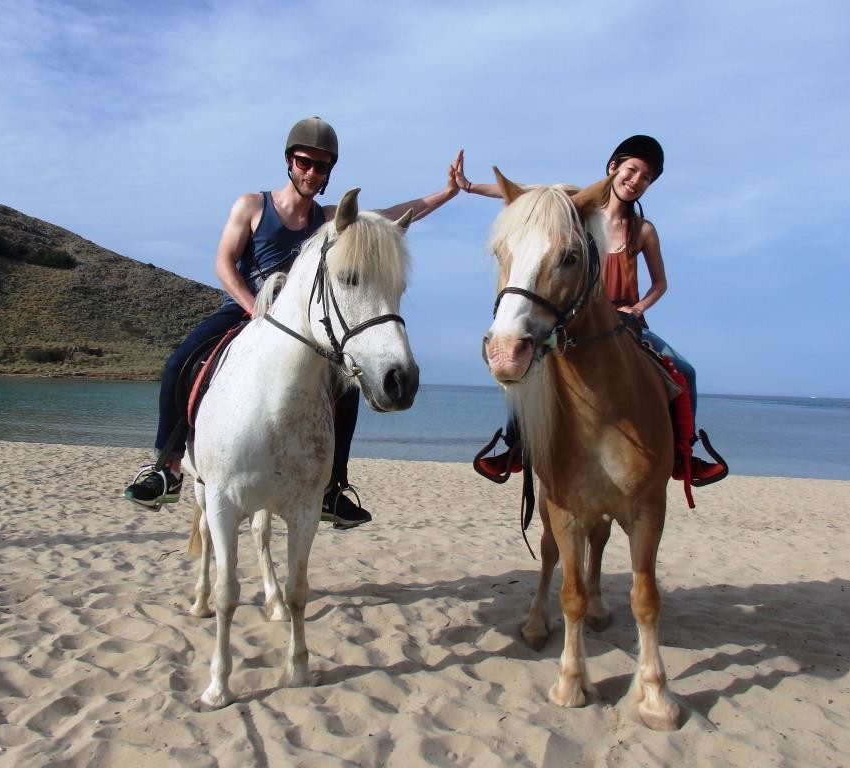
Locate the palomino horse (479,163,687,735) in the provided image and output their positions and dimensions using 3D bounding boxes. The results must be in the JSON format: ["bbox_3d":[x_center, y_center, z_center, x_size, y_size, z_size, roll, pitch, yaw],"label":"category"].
[{"bbox_3d":[0.560,0.265,2.900,0.720,1.800,1.850,2,0,3],"label":"palomino horse"}]

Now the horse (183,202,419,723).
[{"bbox_3d":[-0.625,0.250,2.950,0.680,1.760,1.850,2,0,-18],"label":"horse"}]

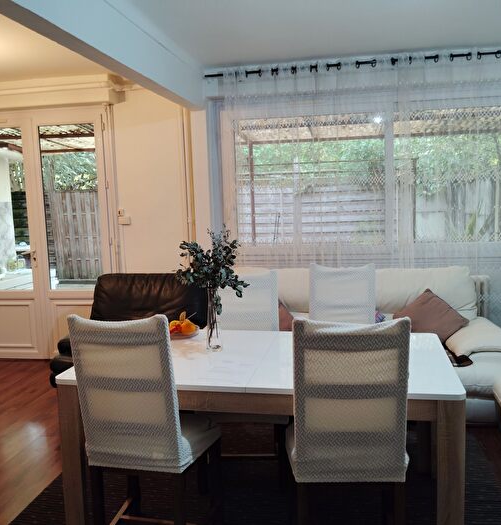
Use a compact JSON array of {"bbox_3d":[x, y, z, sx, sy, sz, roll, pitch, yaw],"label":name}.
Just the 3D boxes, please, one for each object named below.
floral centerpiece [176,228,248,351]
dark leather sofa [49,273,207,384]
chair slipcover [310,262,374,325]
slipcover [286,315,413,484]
[{"bbox_3d":[-0.183,0.131,2.645,0.330,0.563,0.300,0,7,11],"label":"floral centerpiece"},{"bbox_3d":[-0.829,0.522,4.620,1.380,0.880,0.870,0,7,11],"label":"dark leather sofa"},{"bbox_3d":[0.501,0.364,3.014,0.440,0.650,0.530,-1,7,7],"label":"chair slipcover"},{"bbox_3d":[0.361,0.467,2.151,0.440,0.650,0.540,-1,7,4],"label":"slipcover"}]

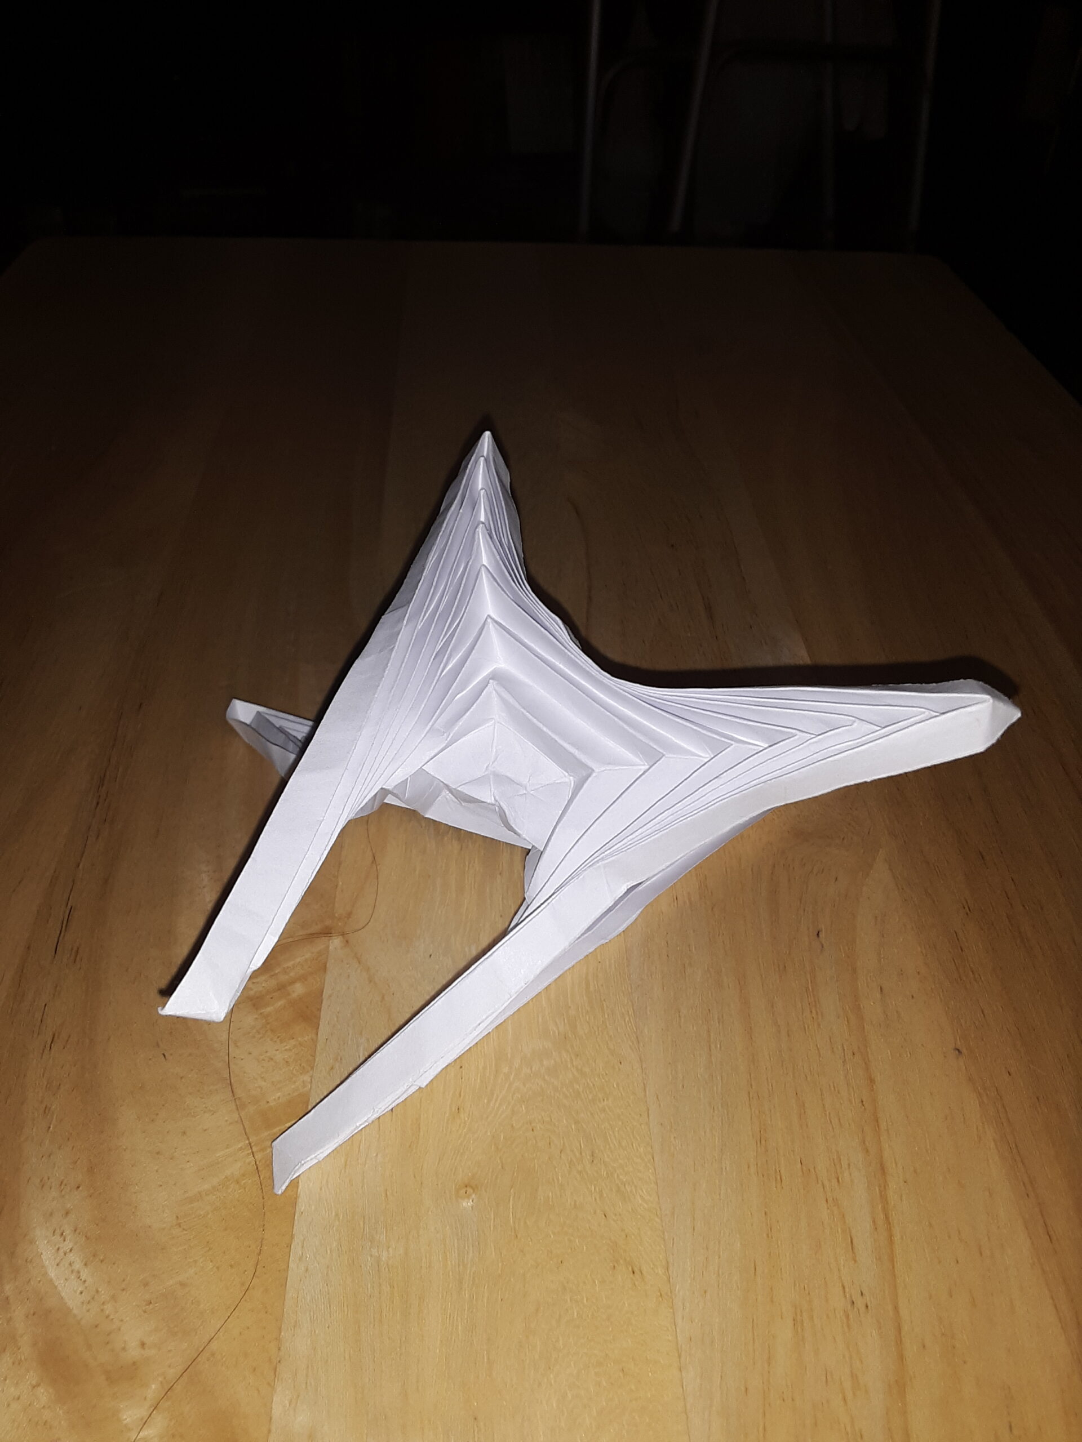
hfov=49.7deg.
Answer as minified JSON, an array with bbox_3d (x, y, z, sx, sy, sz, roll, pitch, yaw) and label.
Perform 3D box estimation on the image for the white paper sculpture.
[{"bbox_3d":[-0.020,-0.002,0.380,0.235,0.100,0.225,-14,42,-20],"label":"white paper sculpture"}]

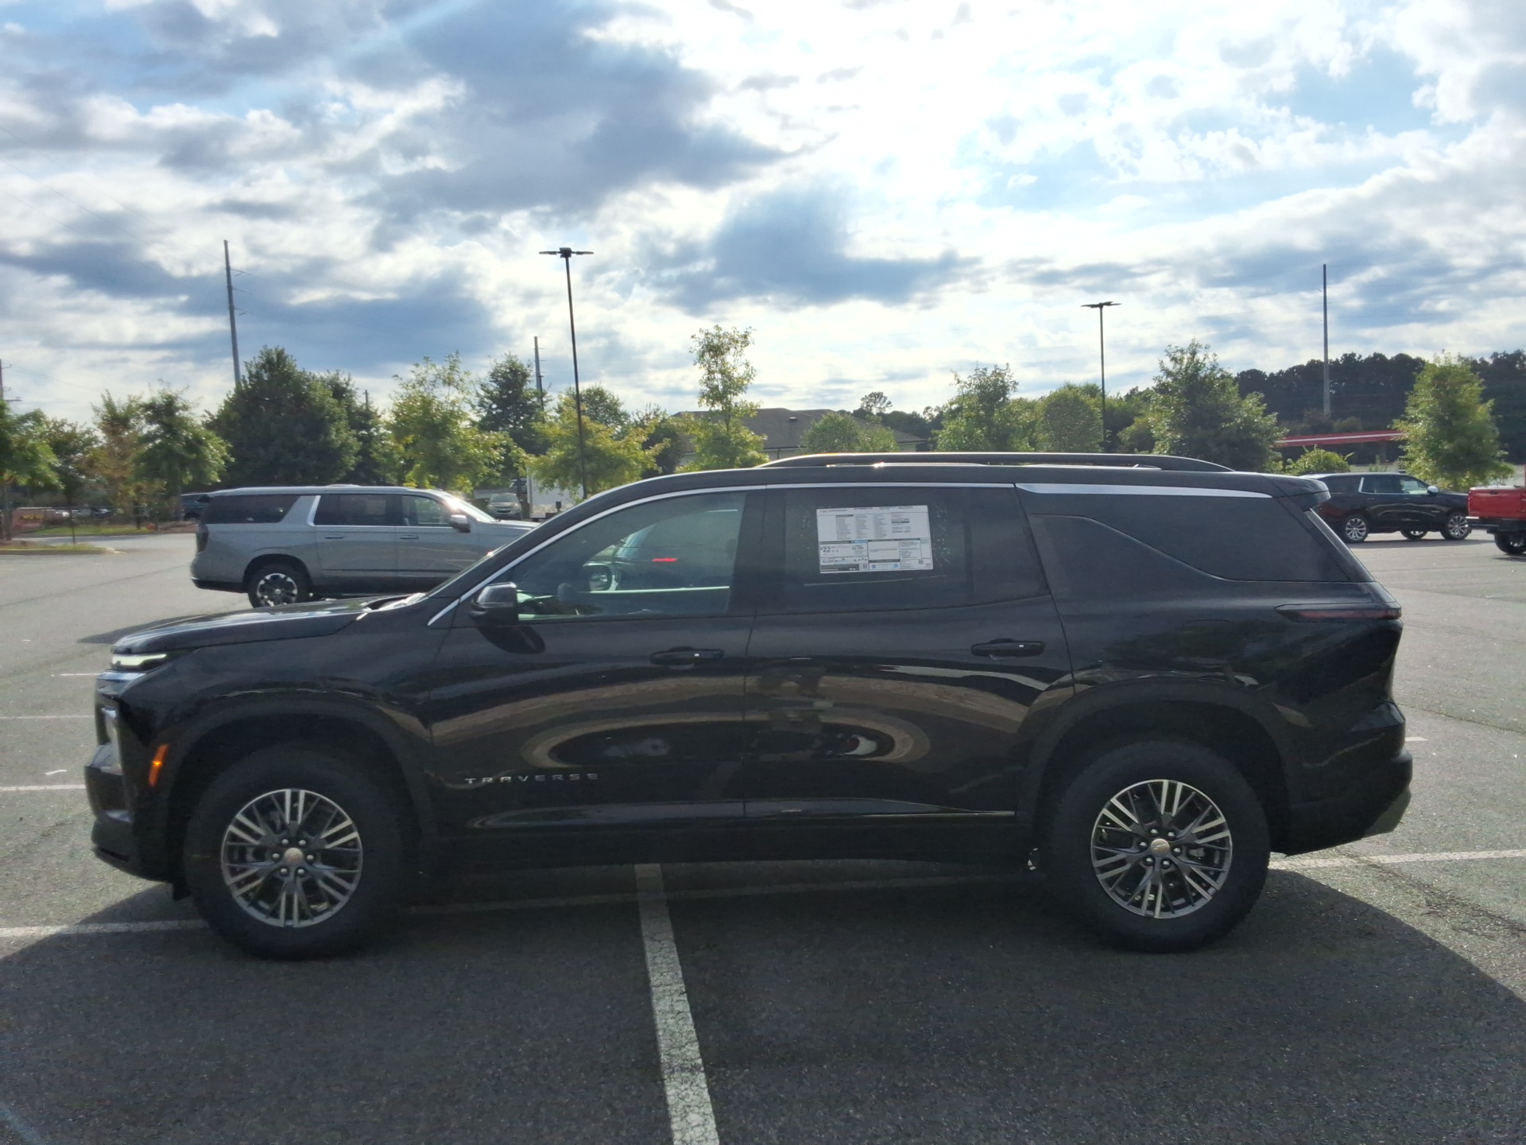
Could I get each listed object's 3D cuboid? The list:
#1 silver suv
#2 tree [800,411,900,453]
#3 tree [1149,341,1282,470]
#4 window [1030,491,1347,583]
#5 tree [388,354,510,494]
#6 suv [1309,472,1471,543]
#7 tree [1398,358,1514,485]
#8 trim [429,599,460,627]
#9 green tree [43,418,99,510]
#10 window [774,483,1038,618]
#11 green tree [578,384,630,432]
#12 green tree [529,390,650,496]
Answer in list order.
[{"bbox_3d":[-5.170,-0.330,18.400,5.730,1.920,2.060,-2,4,0],"label":"silver suv"},{"bbox_3d":[4.371,-5.746,62.000,5.210,4.854,5.210,-3,5,4],"label":"tree"},{"bbox_3d":[20.579,-6.913,56.000,6.274,7.322,6.274,-1,5,20],"label":"tree"},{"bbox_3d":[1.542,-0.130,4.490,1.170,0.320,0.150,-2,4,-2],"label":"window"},{"bbox_3d":[-13.183,-5.424,52.000,5.270,7.480,5.270,-3,4,0],"label":"tree"},{"bbox_3d":[18.020,-1.900,36.000,5.350,1.930,2.060,-1,4,-6],"label":"suv"},{"bbox_3d":[26.260,-5.061,47.000,4.400,6.400,4.400,1,4,30],"label":"tree"},{"bbox_3d":[-1.140,0.143,4.422,0.116,0.092,0.030,0,5,0],"label":"trim"},{"bbox_3d":[-37.993,-5.517,68.000,3.550,5.980,3.550,-3,4,0],"label":"green tree"},{"bbox_3d":[0.507,-0.089,4.409,0.955,0.445,0.180,0,5,0],"label":"window"},{"bbox_3d":[-10.856,-7.765,80.000,5.200,8.900,5.200,-2,4,-7],"label":"green tree"},{"bbox_3d":[-7.207,-4.721,52.000,5.170,5.780,5.170,-3,4,0],"label":"green tree"}]

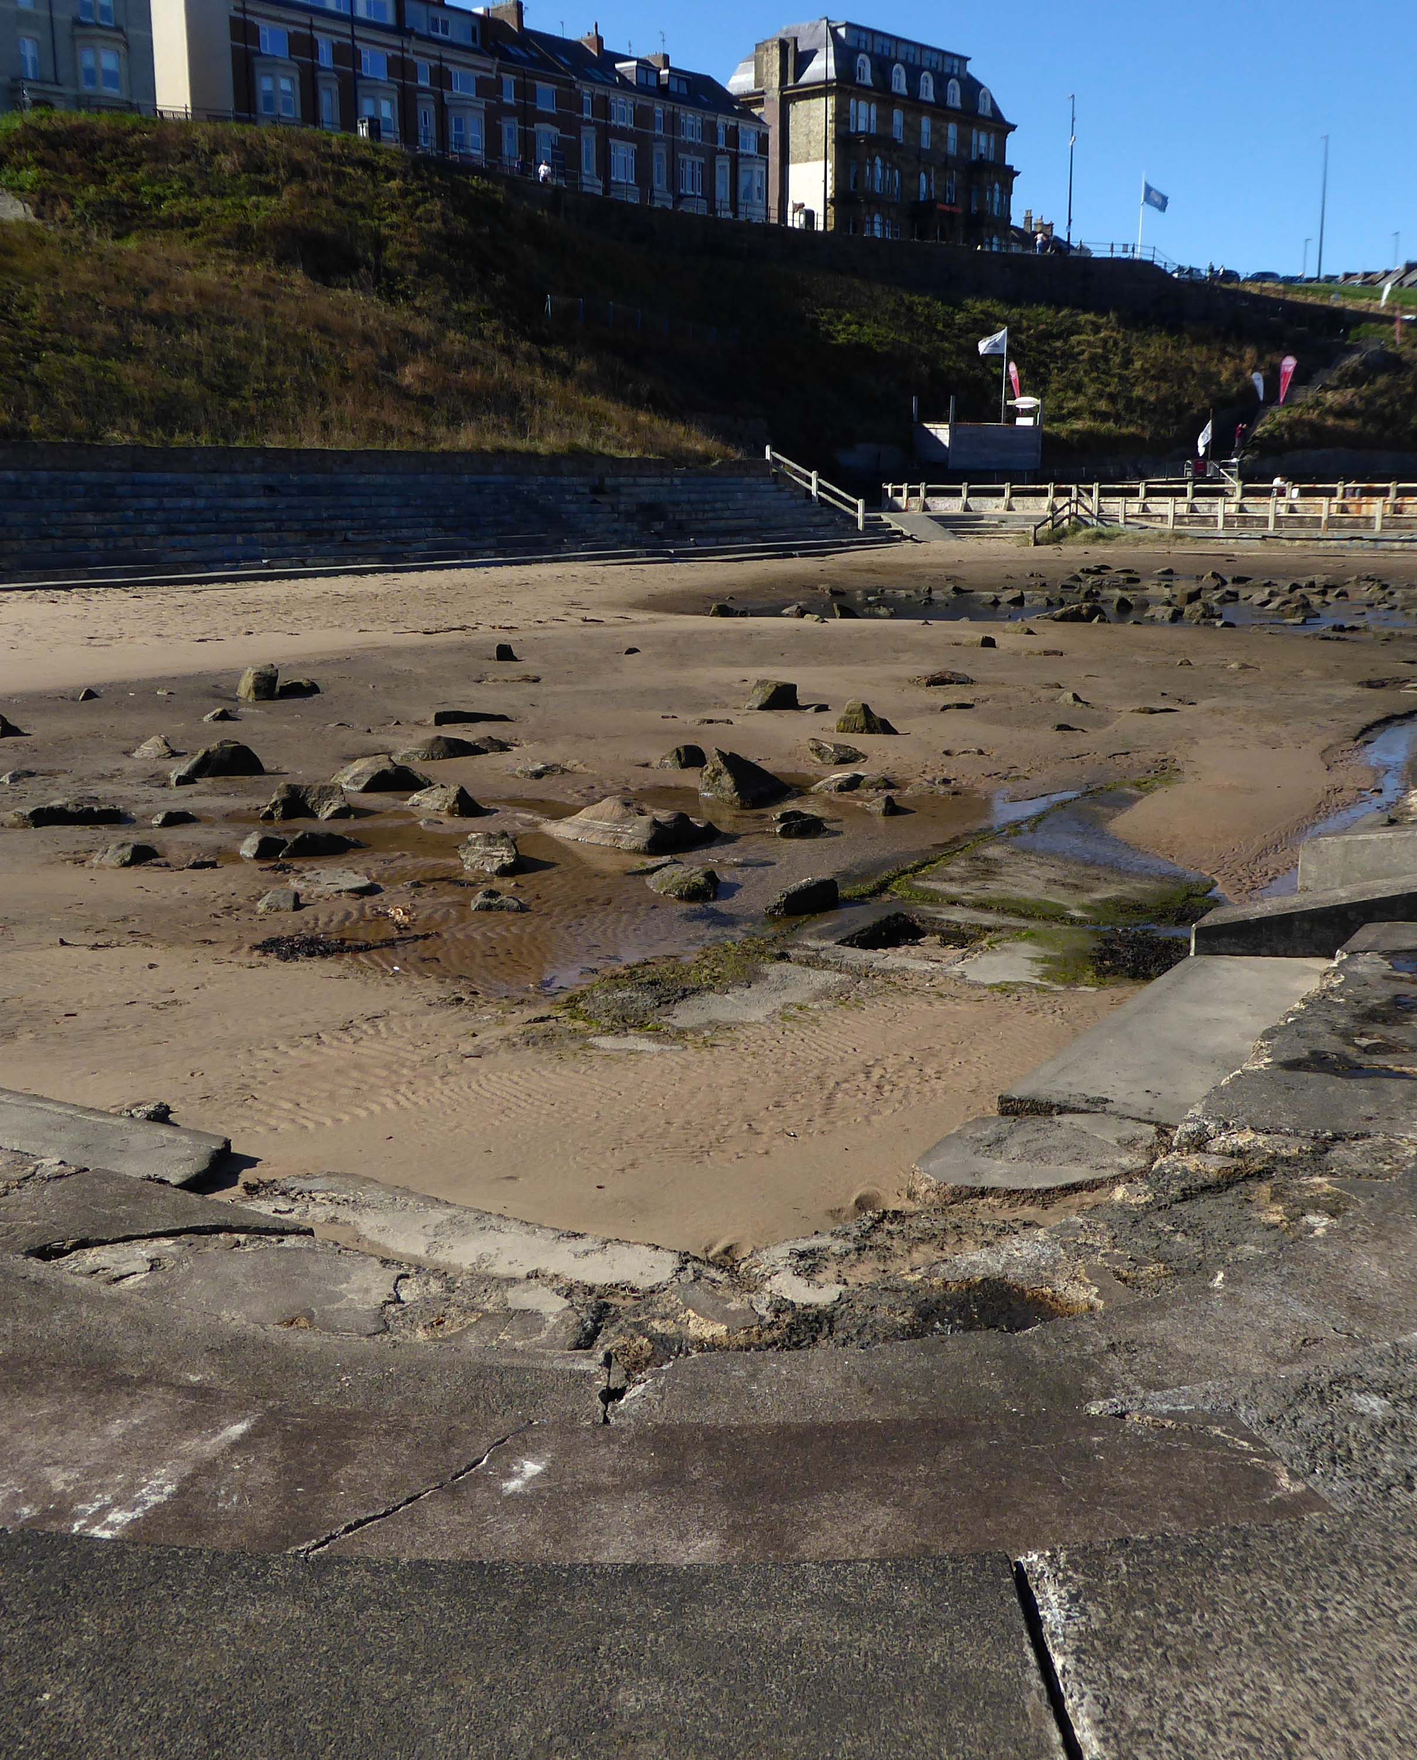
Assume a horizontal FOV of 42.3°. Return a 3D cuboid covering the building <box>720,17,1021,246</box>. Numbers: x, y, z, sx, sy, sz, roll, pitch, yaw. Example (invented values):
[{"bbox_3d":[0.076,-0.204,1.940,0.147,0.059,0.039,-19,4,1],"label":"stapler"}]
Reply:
[{"bbox_3d":[12.902,-55.061,139.740,12.500,16.000,22.093,11,16,42],"label":"building"}]

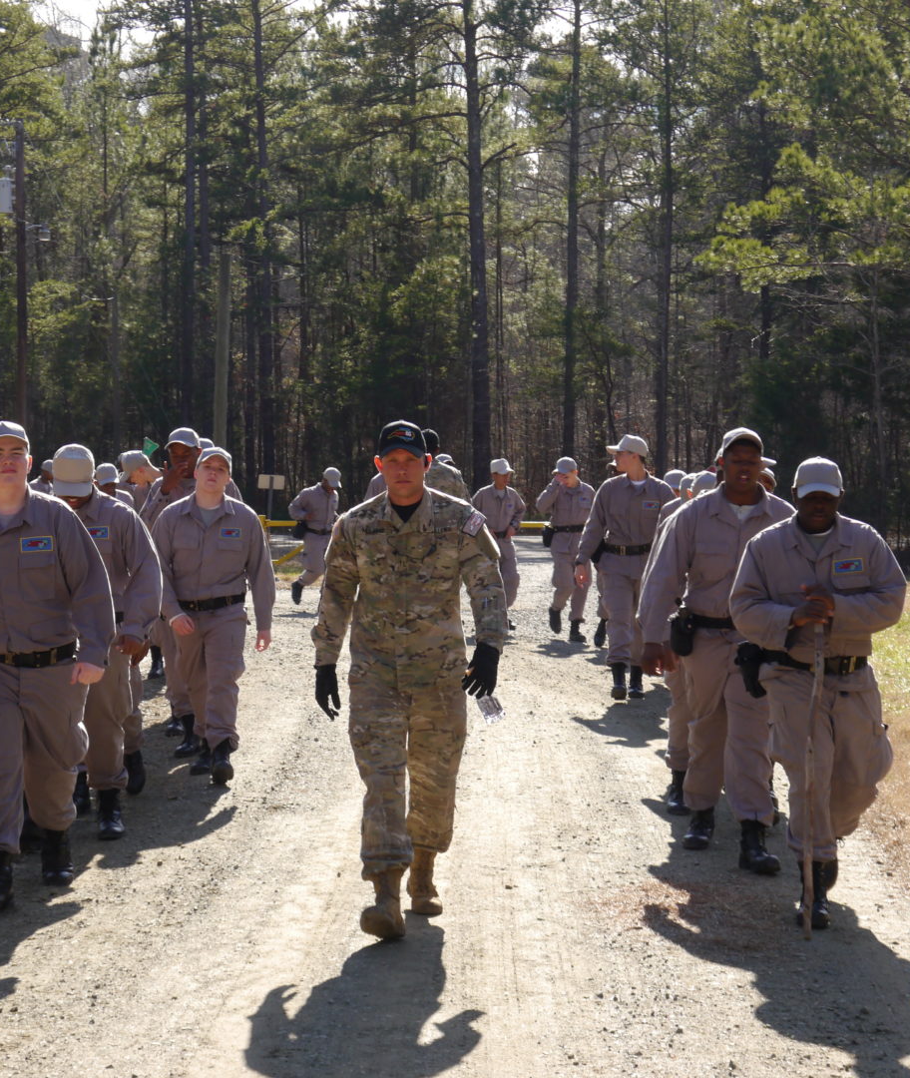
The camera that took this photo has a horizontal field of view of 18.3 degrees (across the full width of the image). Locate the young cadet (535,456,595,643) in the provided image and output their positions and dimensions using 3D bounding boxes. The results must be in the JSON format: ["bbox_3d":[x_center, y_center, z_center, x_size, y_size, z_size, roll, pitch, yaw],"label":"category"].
[{"bbox_3d":[1.038,0.095,26.500,0.580,1.739,0.580,0,1,3],"label":"young cadet"}]

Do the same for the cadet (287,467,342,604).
[{"bbox_3d":[-1.512,0.006,31.300,0.550,1.593,0.720,-1,2,-42],"label":"cadet"}]

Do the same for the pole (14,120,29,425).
[{"bbox_3d":[-10.272,-5.006,67.000,0.240,9.894,0.240,0,1,0],"label":"pole"}]

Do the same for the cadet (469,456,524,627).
[{"bbox_3d":[0.433,0.045,28.300,0.560,1.700,0.600,0,1,-18],"label":"cadet"}]

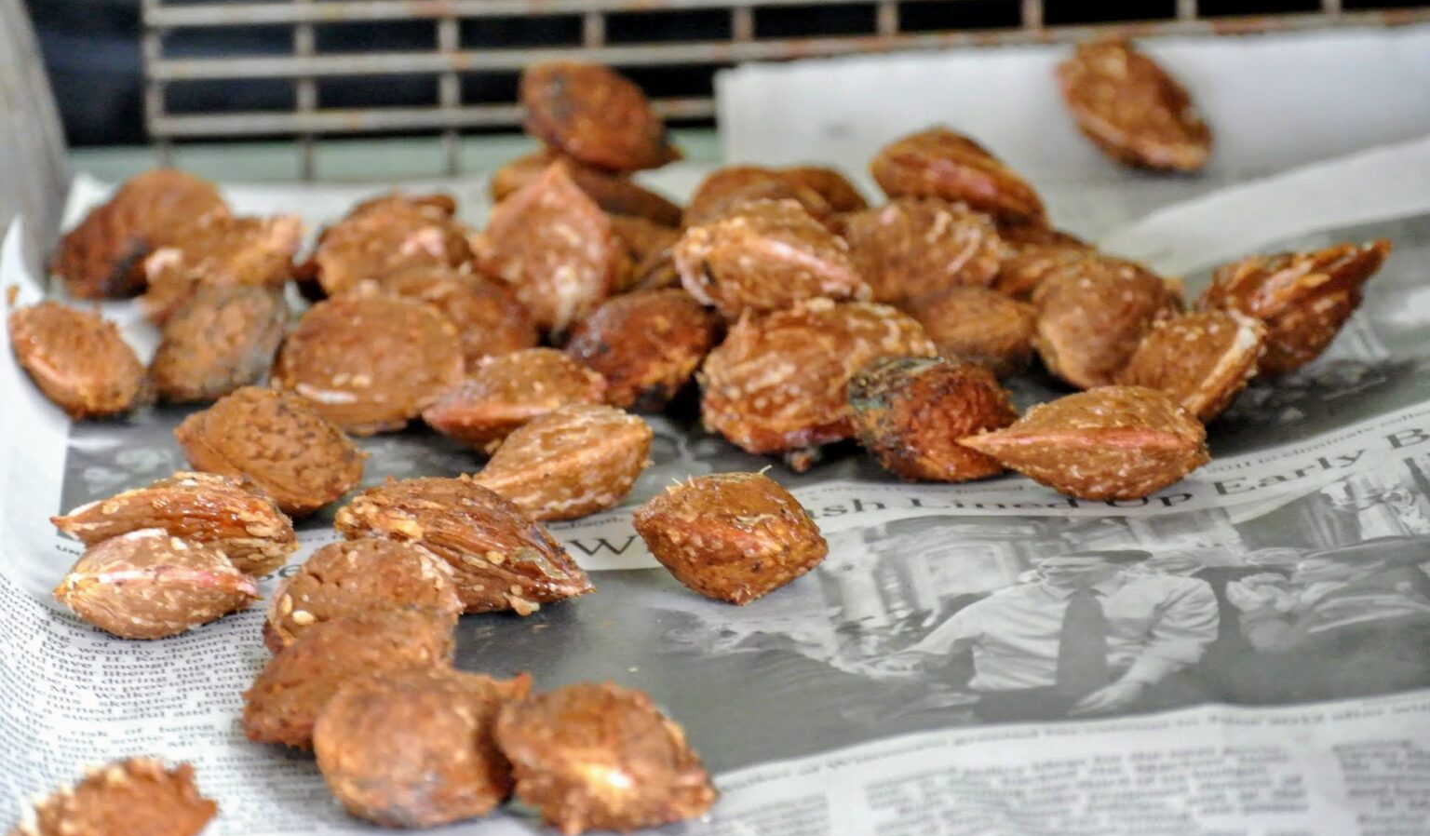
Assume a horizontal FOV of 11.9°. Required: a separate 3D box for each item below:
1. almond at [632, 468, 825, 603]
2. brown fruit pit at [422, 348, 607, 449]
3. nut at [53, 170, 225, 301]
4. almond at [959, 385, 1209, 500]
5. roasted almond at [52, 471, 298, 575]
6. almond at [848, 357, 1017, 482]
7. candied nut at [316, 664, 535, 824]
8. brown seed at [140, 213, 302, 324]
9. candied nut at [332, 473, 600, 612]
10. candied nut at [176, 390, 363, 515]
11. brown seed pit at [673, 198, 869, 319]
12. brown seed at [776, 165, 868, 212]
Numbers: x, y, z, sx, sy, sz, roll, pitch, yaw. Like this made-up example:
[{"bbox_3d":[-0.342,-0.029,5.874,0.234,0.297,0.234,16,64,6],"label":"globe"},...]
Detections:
[{"bbox_3d":[0.003,0.019,1.085,0.032,0.019,0.025,8,22,20],"label":"almond"},{"bbox_3d":[-0.033,-0.003,1.140,0.032,0.017,0.025,-9,18,-23],"label":"brown fruit pit"},{"bbox_3d":[-0.103,-0.033,1.225,0.033,0.018,0.025,-27,36,-4],"label":"nut"},{"bbox_3d":[0.054,0.004,1.006,0.036,0.016,0.025,1,20,0],"label":"almond"},{"bbox_3d":[-0.083,0.016,1.053,0.038,0.015,0.020,5,27,10],"label":"roasted almond"},{"bbox_3d":[0.034,0.000,1.056,0.026,0.018,0.024,6,23,14],"label":"almond"},{"bbox_3d":[-0.040,0.045,0.943,0.030,0.018,0.025,-4,42,-9],"label":"candied nut"},{"bbox_3d":[-0.086,-0.026,1.195,0.031,0.018,0.024,-19,27,-25],"label":"brown seed"},{"bbox_3d":[-0.037,0.019,1.010,0.041,0.018,0.025,10,29,23],"label":"candied nut"},{"bbox_3d":[-0.068,0.005,1.044,0.030,0.018,0.024,10,29,23],"label":"candied nut"},{"bbox_3d":[0.010,-0.027,1.175,0.035,0.019,0.025,15,11,15],"label":"brown seed pit"},{"bbox_3d":[0.012,-0.033,1.140,0.027,0.017,0.024,6,28,14],"label":"brown seed"}]

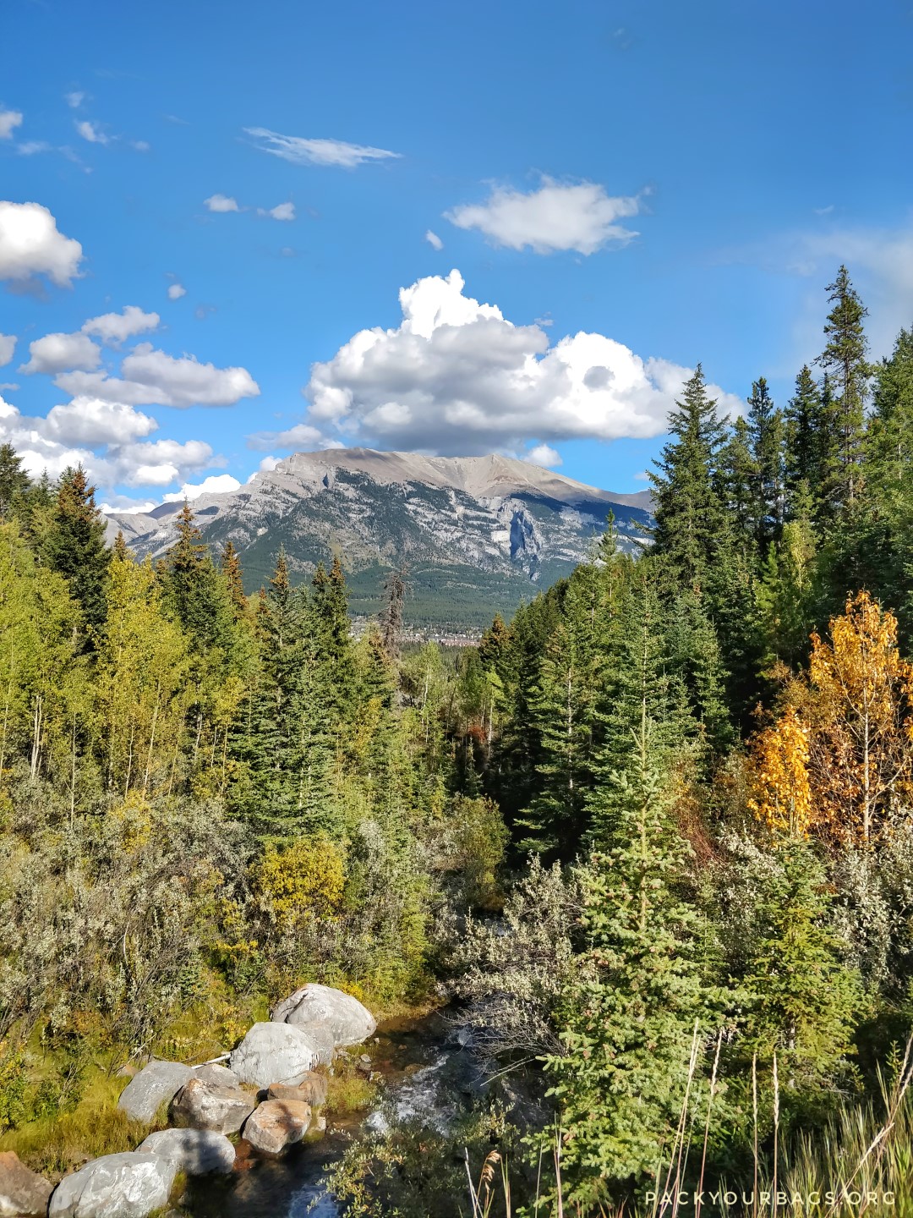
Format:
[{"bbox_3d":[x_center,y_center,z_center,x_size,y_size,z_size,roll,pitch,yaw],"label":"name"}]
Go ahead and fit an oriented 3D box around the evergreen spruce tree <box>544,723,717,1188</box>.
[{"bbox_3d":[1.622,3.256,7.800,1.750,4.550,1.750,0,0,0],"label":"evergreen spruce tree"}]

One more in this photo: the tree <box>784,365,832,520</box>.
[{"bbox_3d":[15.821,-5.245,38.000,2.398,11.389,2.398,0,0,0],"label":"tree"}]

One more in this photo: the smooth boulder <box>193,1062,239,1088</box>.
[{"bbox_3d":[-3.028,5.906,10.600,0.680,0.450,0.580,0,0,0],"label":"smooth boulder"}]

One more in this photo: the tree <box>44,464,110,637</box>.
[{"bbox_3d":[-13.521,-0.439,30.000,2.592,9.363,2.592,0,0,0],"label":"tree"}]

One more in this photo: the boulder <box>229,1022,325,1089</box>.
[{"bbox_3d":[-2.370,5.860,11.100,1.250,0.780,1.050,0,0,0],"label":"boulder"}]

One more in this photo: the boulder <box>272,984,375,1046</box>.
[{"bbox_3d":[-1.918,5.863,12.200,1.450,0.820,1.200,0,0,0],"label":"boulder"}]

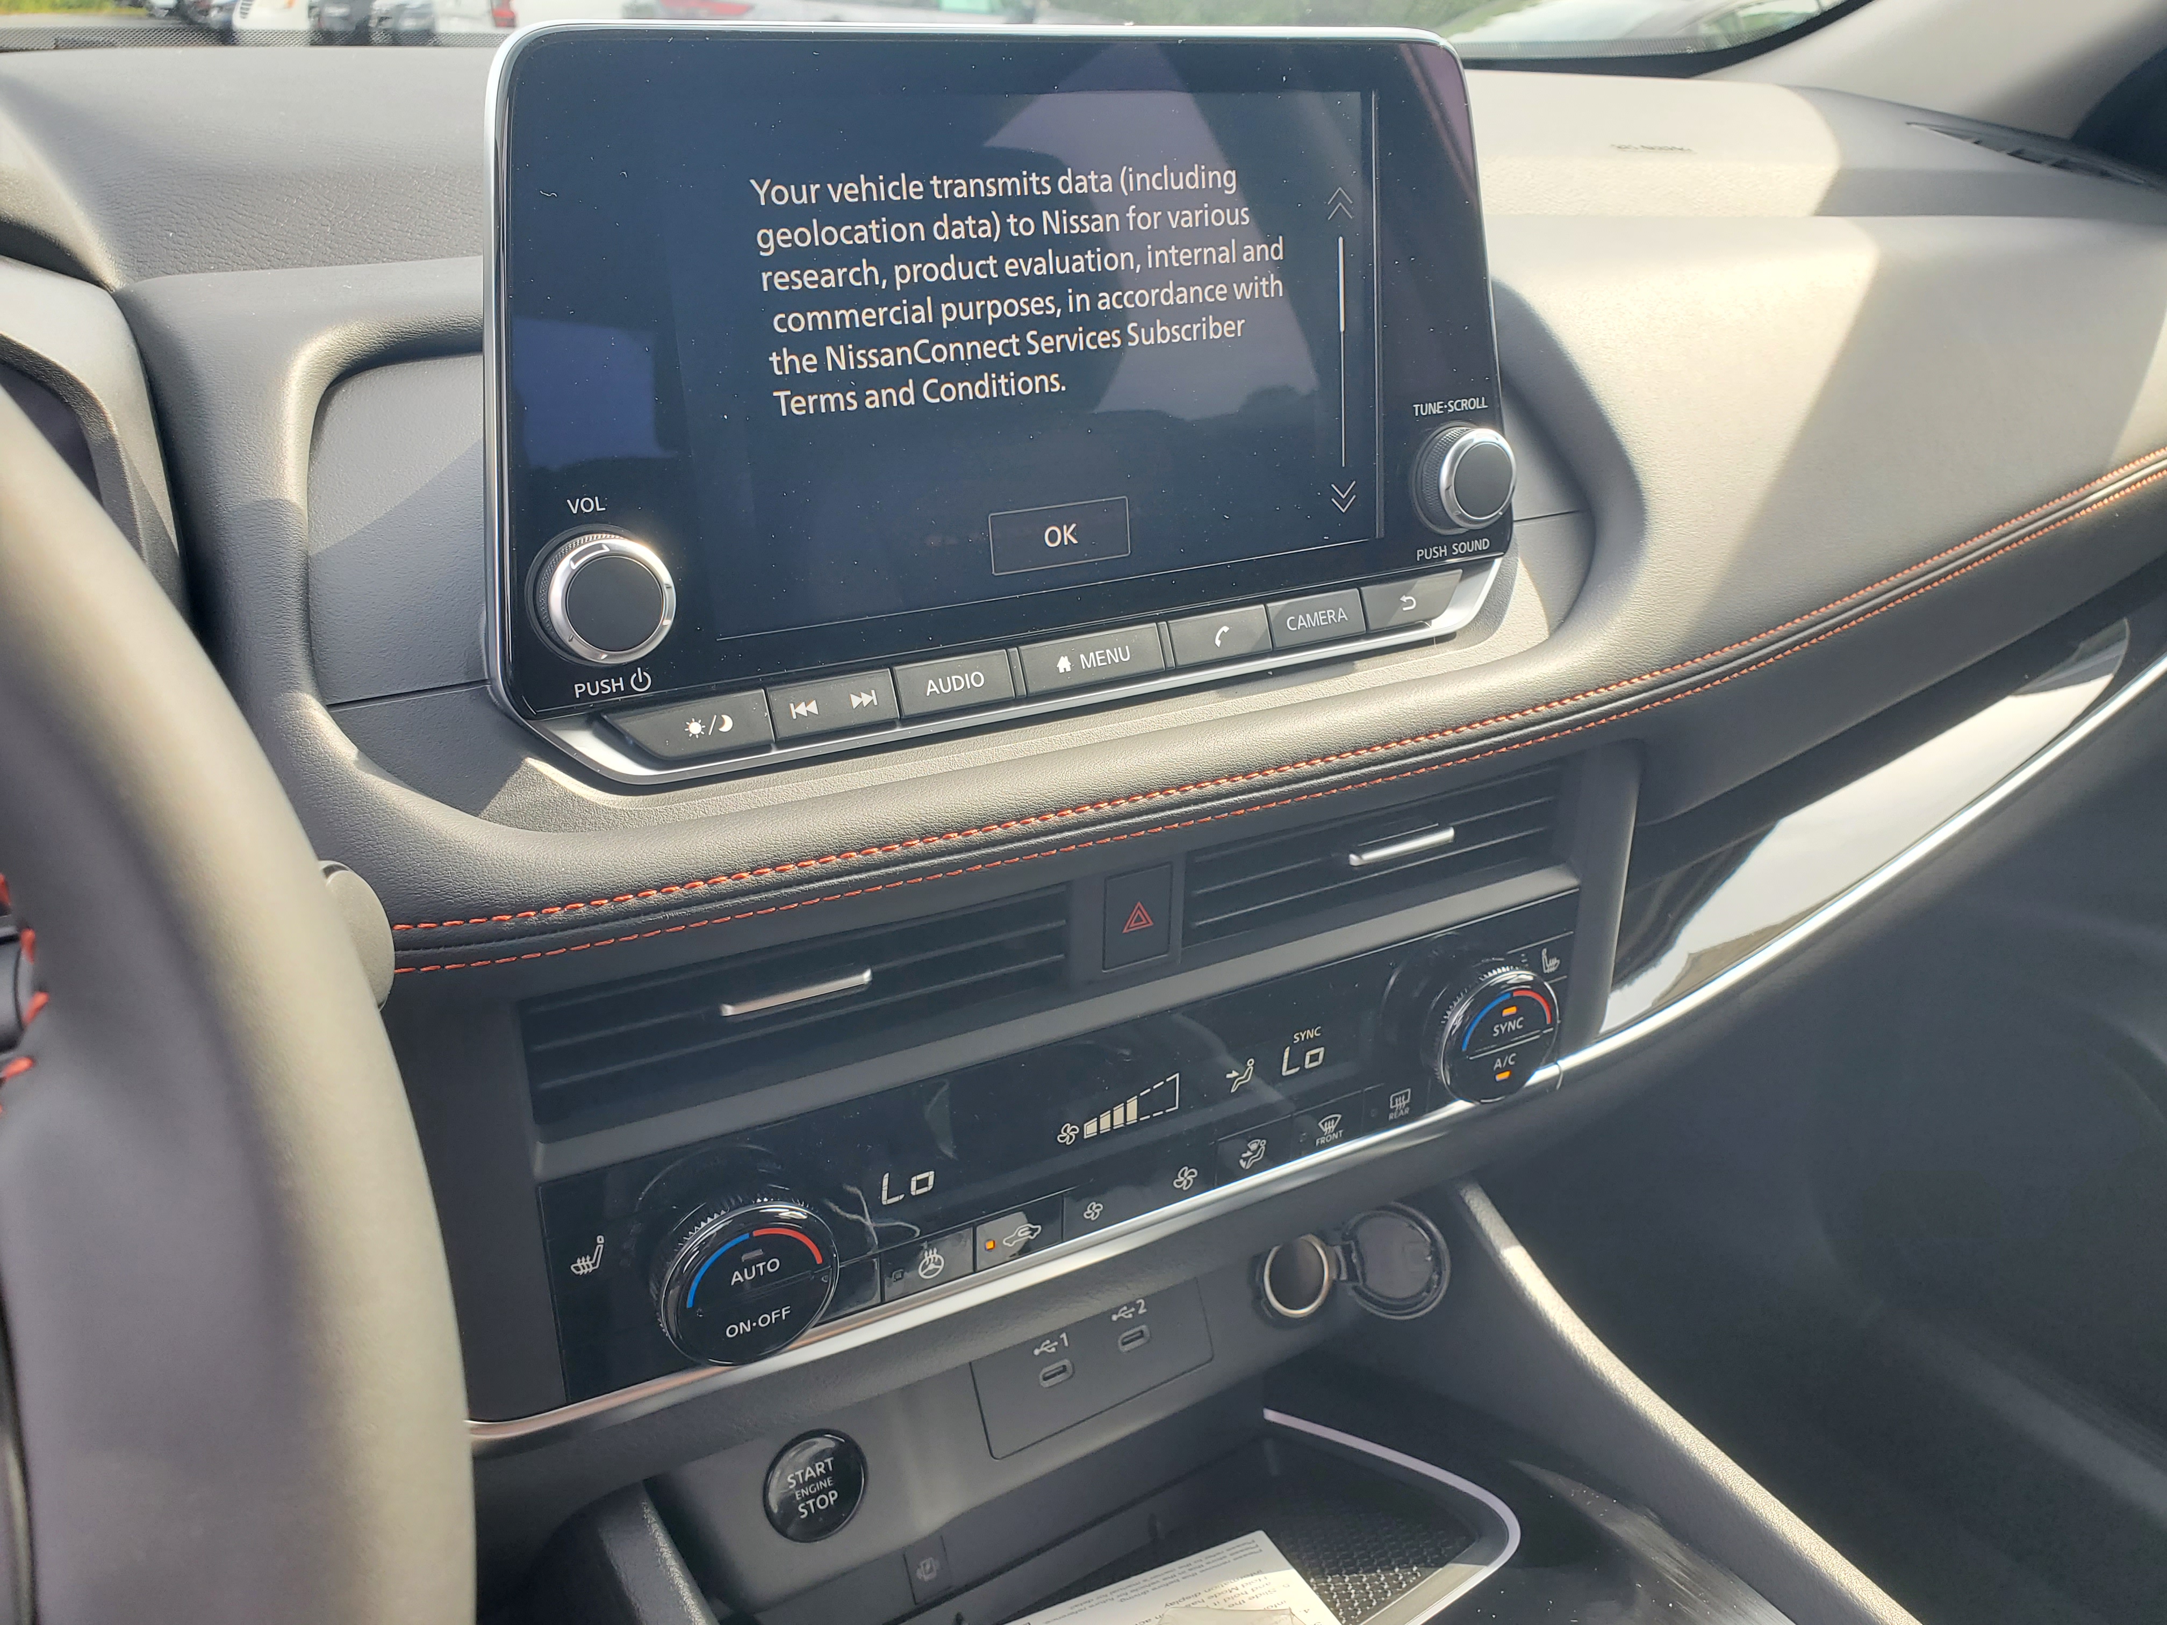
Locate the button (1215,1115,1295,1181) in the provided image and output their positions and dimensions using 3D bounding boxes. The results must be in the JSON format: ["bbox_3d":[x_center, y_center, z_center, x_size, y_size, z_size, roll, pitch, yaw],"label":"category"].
[{"bbox_3d":[0.044,0.089,0.433,0.024,0.015,0.008,-12,26,-26],"label":"button"}]

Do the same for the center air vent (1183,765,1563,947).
[{"bbox_3d":[0.076,0.009,0.434,0.124,0.030,0.025,-13,26,-28],"label":"center air vent"}]

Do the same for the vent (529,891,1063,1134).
[{"bbox_3d":[-0.062,0.039,0.366,0.124,0.030,0.025,-11,25,-24],"label":"vent"}]

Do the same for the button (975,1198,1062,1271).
[{"bbox_3d":[-0.017,0.103,0.403,0.024,0.015,0.008,-12,26,-26],"label":"button"}]

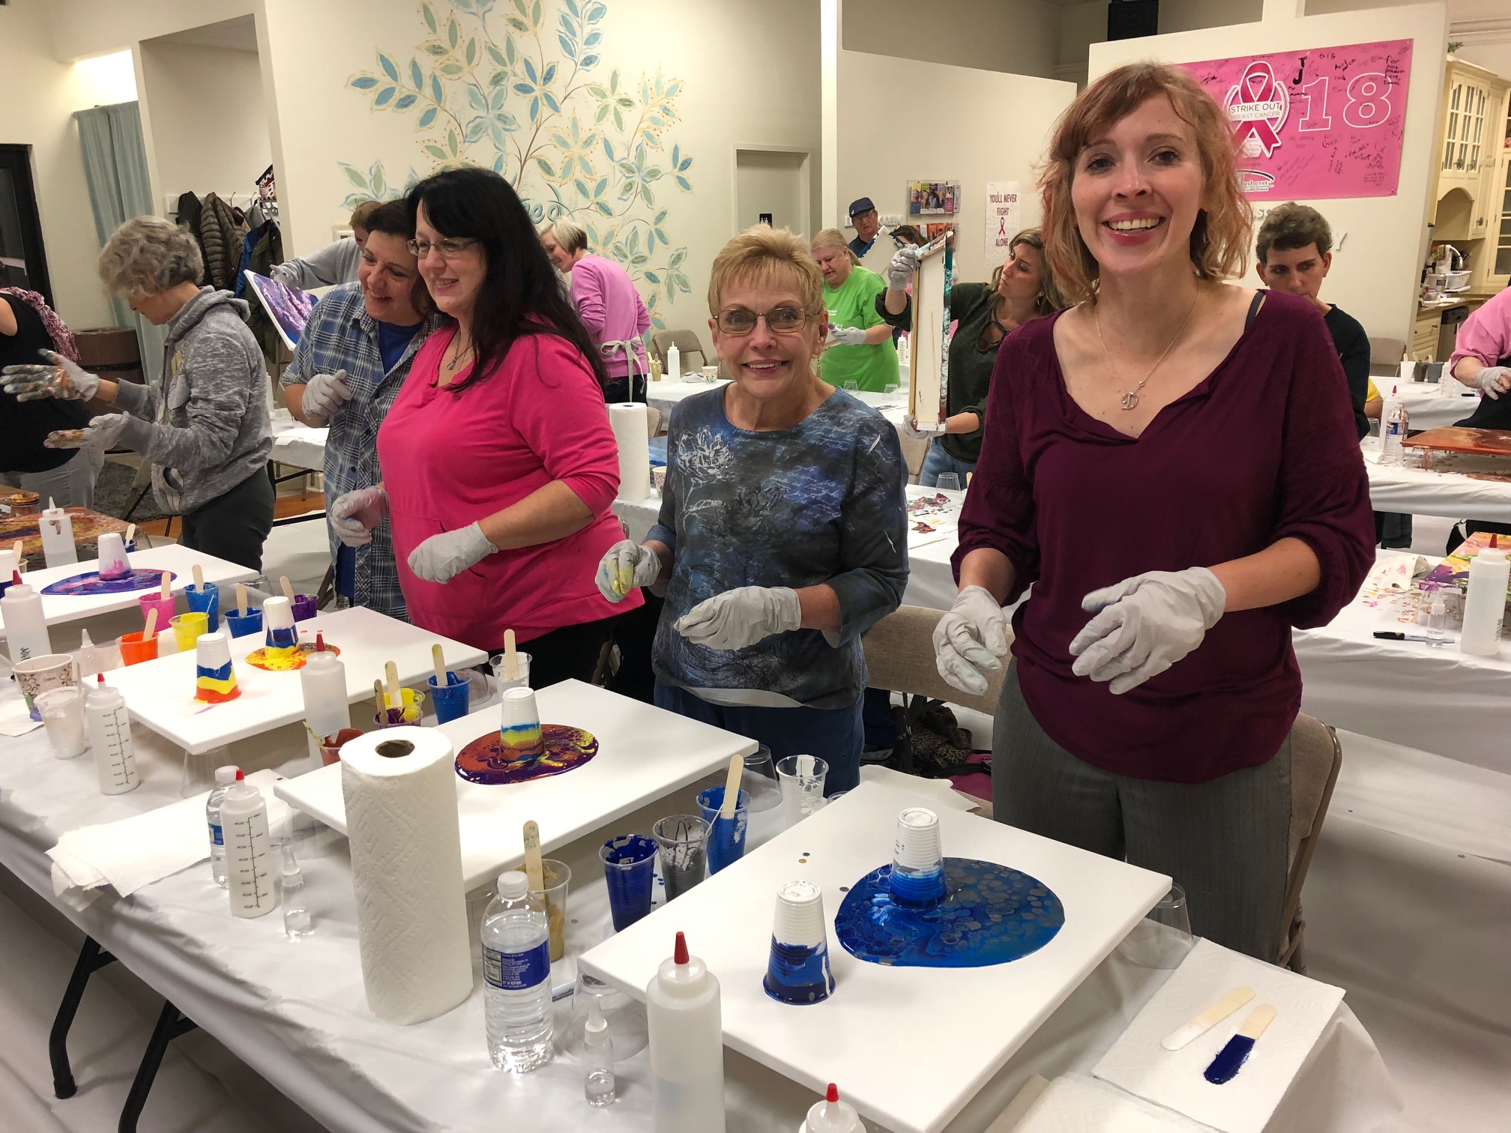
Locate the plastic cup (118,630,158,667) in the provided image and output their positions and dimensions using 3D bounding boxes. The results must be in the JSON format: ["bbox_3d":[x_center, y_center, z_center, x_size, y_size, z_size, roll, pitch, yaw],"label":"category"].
[{"bbox_3d":[-1.094,0.177,2.185,0.070,0.098,0.070,-9,17,-26],"label":"plastic cup"}]

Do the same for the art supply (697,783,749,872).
[{"bbox_3d":[-0.037,0.338,1.538,0.069,0.097,0.069,-1,15,0],"label":"art supply"}]

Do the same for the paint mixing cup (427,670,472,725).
[{"bbox_3d":[-0.486,0.229,1.962,0.070,0.098,0.070,-5,16,-14],"label":"paint mixing cup"}]

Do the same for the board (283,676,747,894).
[{"bbox_3d":[-0.316,0.277,1.668,0.406,0.017,0.508,12,20,41],"label":"board"}]

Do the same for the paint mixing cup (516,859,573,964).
[{"bbox_3d":[-0.235,0.389,1.371,0.067,0.095,0.067,-1,15,0],"label":"paint mixing cup"}]

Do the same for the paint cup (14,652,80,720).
[{"bbox_3d":[-1.217,0.211,2.103,0.090,0.094,0.090,-1,16,0],"label":"paint cup"}]

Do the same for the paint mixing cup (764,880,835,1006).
[{"bbox_3d":[0.041,0.353,1.161,0.069,0.100,0.069,-1,15,0],"label":"paint mixing cup"}]

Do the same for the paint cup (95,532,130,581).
[{"bbox_3d":[-1.386,-0.023,2.633,0.069,0.095,0.069,-1,15,0],"label":"paint cup"}]

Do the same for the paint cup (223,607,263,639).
[{"bbox_3d":[-0.989,0.134,2.378,0.069,0.088,0.069,-1,16,0],"label":"paint cup"}]

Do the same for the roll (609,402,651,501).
[{"bbox_3d":[-0.390,-0.351,3.750,0.119,0.279,0.119,-1,15,0],"label":"roll"}]

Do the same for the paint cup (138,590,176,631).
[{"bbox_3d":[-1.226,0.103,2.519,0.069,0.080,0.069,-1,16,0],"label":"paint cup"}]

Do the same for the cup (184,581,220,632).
[{"bbox_3d":[-1.146,0.088,2.543,0.069,0.093,0.069,-1,15,0],"label":"cup"}]

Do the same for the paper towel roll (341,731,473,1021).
[{"bbox_3d":[-0.360,0.322,1.275,0.111,0.282,0.111,-5,16,-16],"label":"paper towel roll"}]

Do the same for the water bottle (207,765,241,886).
[{"bbox_3d":[-0.658,0.327,1.547,0.064,0.152,0.064,-1,16,0],"label":"water bottle"}]

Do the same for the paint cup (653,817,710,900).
[{"bbox_3d":[-0.086,0.359,1.464,0.069,0.097,0.069,-1,15,0],"label":"paint cup"}]

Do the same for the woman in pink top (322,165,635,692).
[{"bbox_3d":[-0.463,0.107,2.301,0.550,1.630,0.550,12,20,40],"label":"woman in pink top"}]

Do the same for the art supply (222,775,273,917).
[{"bbox_3d":[-0.608,0.330,1.461,0.053,0.174,0.053,-8,17,-22],"label":"art supply"}]

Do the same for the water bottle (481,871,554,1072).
[{"bbox_3d":[-0.231,0.389,1.185,0.065,0.197,0.065,-4,16,-11],"label":"water bottle"}]

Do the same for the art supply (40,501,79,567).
[{"bbox_3d":[-1.652,-0.061,2.900,0.065,0.206,0.065,-1,16,0],"label":"art supply"}]

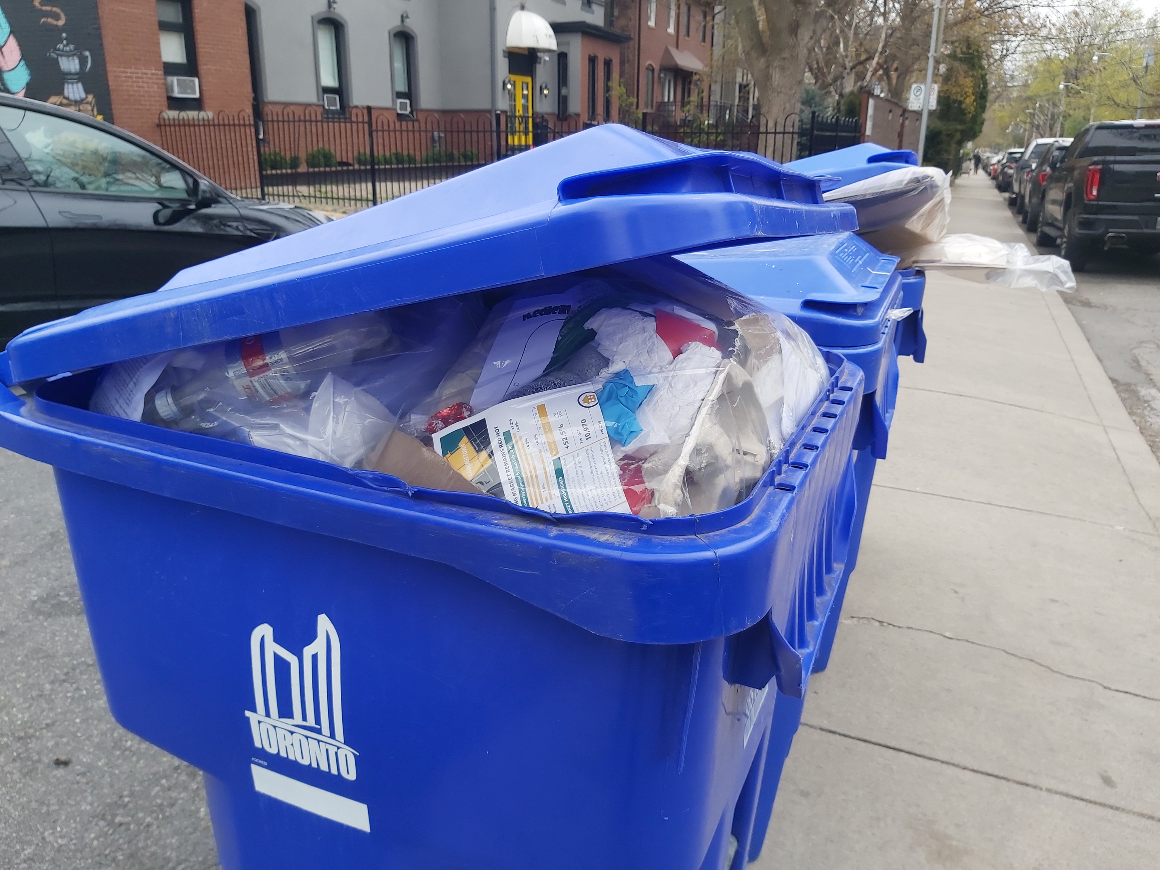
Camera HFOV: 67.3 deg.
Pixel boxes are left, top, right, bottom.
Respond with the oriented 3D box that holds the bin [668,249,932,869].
[{"bbox_3d":[0.166,0.180,1.781,0.850,1.170,0.670,8,20,22],"label":"bin"}]

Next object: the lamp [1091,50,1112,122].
[{"bbox_3d":[34.002,-21.083,57.882,1.600,7.500,0.500,8,20,22],"label":"lamp"}]

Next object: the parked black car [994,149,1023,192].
[{"bbox_3d":[17.768,-10.582,34.649,1.860,1.710,4.650,8,20,22],"label":"parked black car"}]

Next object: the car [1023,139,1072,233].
[{"bbox_3d":[10.039,-4.967,17.305,1.860,1.710,4.600,8,20,22],"label":"car"}]

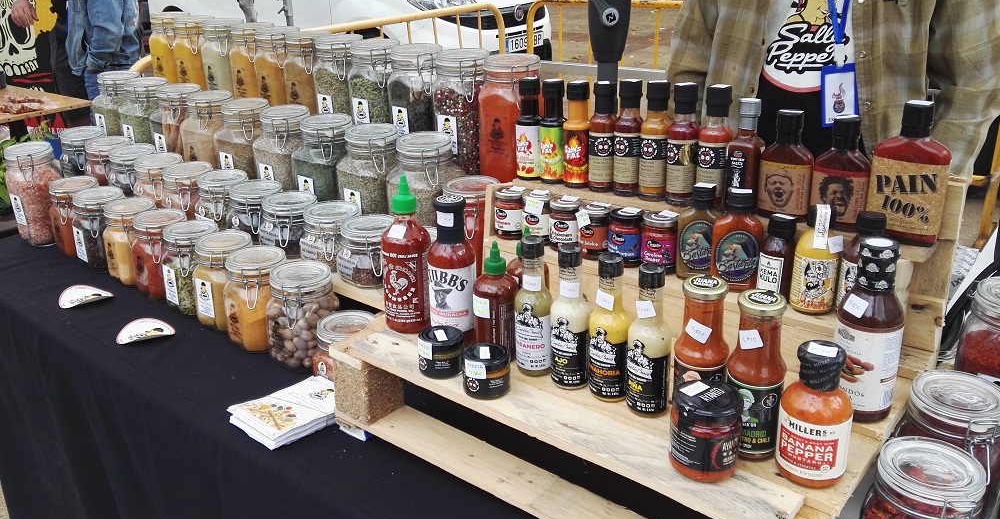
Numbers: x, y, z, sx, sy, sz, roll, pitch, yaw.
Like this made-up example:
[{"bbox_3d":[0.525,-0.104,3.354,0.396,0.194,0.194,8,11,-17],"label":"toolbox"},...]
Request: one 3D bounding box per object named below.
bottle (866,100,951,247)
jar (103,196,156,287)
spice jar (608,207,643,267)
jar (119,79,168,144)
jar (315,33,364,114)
[{"bbox_3d":[0.497,-0.106,0.898,0.088,0.165,0.045,15,25,38],"label":"bottle"},{"bbox_3d":[-0.802,-0.042,1.630,0.108,0.172,0.108,11,21,32],"label":"jar"},{"bbox_3d":[0.180,-0.032,1.067,0.047,0.075,0.047,0,19,0],"label":"spice jar"},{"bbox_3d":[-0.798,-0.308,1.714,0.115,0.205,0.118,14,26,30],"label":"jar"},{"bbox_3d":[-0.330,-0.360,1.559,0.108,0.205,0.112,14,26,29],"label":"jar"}]

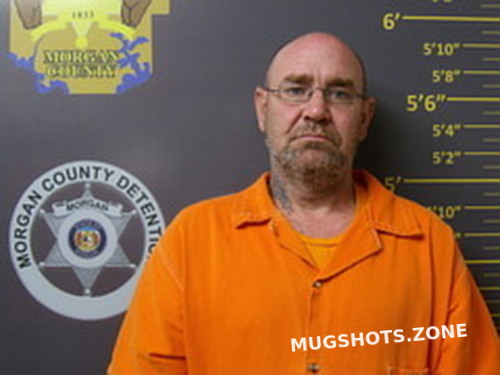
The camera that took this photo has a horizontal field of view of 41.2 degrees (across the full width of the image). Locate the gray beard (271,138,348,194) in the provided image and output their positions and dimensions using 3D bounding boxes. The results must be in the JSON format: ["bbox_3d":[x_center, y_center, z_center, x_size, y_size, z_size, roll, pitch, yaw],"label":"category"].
[{"bbox_3d":[0.091,-0.033,1.025,0.118,0.085,0.080,3,0,2],"label":"gray beard"}]

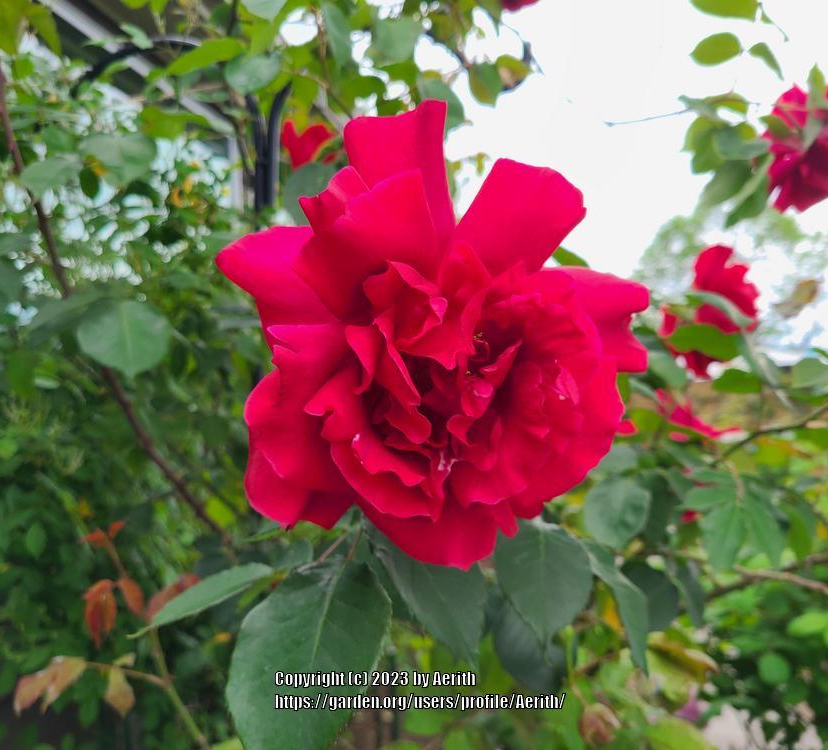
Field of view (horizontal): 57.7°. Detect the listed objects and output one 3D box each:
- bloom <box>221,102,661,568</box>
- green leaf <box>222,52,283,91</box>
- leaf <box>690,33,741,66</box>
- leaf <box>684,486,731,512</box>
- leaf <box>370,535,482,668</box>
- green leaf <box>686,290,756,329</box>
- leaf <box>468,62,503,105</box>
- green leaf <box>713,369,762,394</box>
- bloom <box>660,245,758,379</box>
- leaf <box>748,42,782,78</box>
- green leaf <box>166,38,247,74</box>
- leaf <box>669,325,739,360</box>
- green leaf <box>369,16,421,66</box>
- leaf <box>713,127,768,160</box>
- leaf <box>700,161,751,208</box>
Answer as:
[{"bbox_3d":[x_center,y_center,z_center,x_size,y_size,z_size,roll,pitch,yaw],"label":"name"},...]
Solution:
[{"bbox_3d":[0.005,-0.011,0.210,0.118,0.128,0.075,0,2,-3],"label":"bloom"},{"bbox_3d":[-0.107,-0.201,0.500,0.038,0.026,0.009,-14,-25,0],"label":"green leaf"},{"bbox_3d":[0.234,-0.251,0.580,0.040,0.027,0.009,-7,23,0],"label":"leaf"},{"bbox_3d":[0.206,0.087,0.530,0.035,0.022,0.009,-7,-30,0],"label":"leaf"},{"bbox_3d":[0.006,0.080,0.272,0.034,0.059,0.009,-34,-15,-29],"label":"leaf"},{"bbox_3d":[0.237,-0.051,0.580,0.058,0.015,0.032,22,43,2],"label":"green leaf"},{"bbox_3d":[0.067,-0.271,0.700,0.032,0.044,0.012,-9,17,3],"label":"leaf"},{"bbox_3d":[0.266,0.005,0.620,0.040,0.026,0.012,-4,30,3],"label":"green leaf"},{"bbox_3d":[0.248,-0.053,0.630,0.090,0.110,0.070,-2,8,24],"label":"bloom"},{"bbox_3d":[0.337,-0.302,0.720,0.044,0.023,0.014,39,16,-6],"label":"leaf"},{"bbox_3d":[-0.139,-0.212,0.500,0.058,0.027,0.009,-32,57,-20],"label":"green leaf"},{"bbox_3d":[0.204,-0.023,0.530,0.052,0.028,0.009,5,30,0],"label":"leaf"},{"bbox_3d":[-0.018,-0.302,0.680,0.046,0.050,0.013,0,-17,0],"label":"green leaf"},{"bbox_3d":[0.241,-0.170,0.555,0.040,0.024,0.009,19,-29,14],"label":"leaf"},{"bbox_3d":[0.257,-0.158,0.620,0.053,0.034,0.013,-36,12,24],"label":"leaf"}]

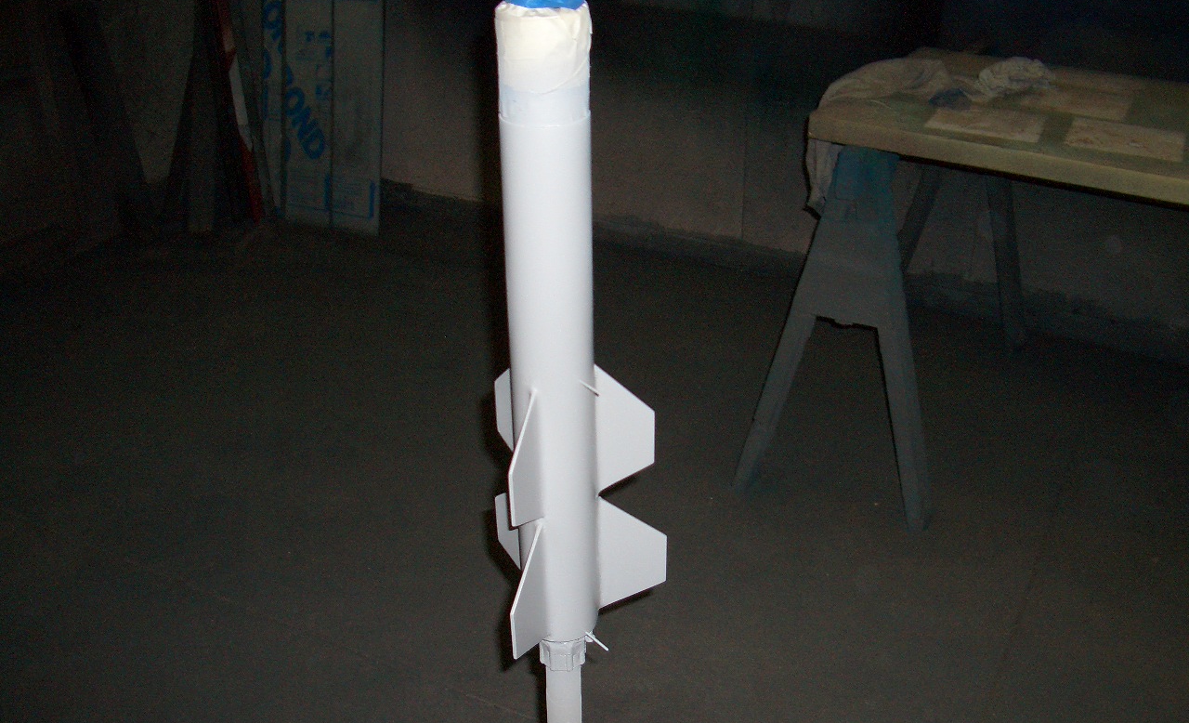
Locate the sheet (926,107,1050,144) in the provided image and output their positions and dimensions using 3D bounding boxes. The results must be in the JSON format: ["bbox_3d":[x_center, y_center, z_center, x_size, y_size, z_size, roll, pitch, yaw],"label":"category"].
[{"bbox_3d":[0.785,-0.478,2.405,0.214,0.006,0.154,11,29,22],"label":"sheet"}]

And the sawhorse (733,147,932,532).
[{"bbox_3d":[0.752,-0.233,2.889,0.432,0.783,1.015,13,30,26],"label":"sawhorse"}]

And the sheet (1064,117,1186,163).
[{"bbox_3d":[1.016,-0.426,2.296,0.203,0.006,0.188,12,30,23],"label":"sheet"}]

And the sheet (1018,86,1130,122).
[{"bbox_3d":[1.013,-0.546,2.530,0.201,0.006,0.156,13,31,26],"label":"sheet"}]

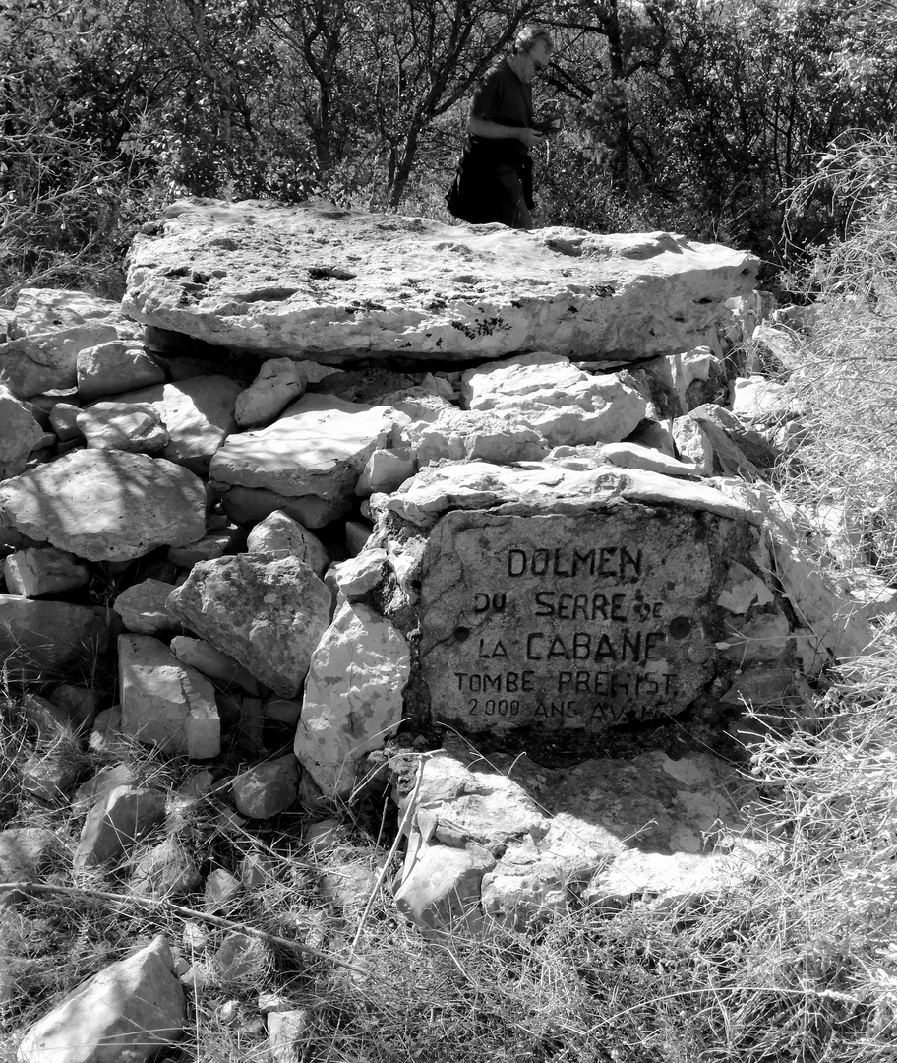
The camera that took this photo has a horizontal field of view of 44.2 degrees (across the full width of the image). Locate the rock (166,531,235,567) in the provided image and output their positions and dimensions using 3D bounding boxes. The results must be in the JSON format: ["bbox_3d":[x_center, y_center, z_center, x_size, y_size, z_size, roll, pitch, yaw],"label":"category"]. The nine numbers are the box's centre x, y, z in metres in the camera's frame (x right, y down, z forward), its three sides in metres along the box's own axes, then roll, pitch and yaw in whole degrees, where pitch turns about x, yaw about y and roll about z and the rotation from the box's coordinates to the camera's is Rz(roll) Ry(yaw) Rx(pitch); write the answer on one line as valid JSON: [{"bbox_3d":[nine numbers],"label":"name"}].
[{"bbox_3d":[-0.685,0.048,3.050,0.190,0.080,0.160,-5,20,-13],"label":"rock"}]

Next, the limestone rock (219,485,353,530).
[{"bbox_3d":[-0.468,-0.071,3.200,0.376,0.120,0.270,0,20,0],"label":"limestone rock"}]

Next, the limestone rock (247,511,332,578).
[{"bbox_3d":[-0.421,0.047,2.920,0.225,0.190,0.190,0,20,0],"label":"limestone rock"}]

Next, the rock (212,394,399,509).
[{"bbox_3d":[-0.431,-0.267,3.400,0.520,0.200,0.430,1,20,2],"label":"rock"}]

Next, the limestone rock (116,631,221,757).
[{"bbox_3d":[-0.708,0.417,2.820,0.245,0.277,0.200,-5,21,-13],"label":"limestone rock"}]

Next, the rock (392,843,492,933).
[{"bbox_3d":[-0.008,0.777,2.420,0.200,0.170,0.180,-7,22,-19],"label":"rock"}]

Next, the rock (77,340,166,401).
[{"bbox_3d":[-1.021,-0.504,3.450,0.265,0.165,0.190,-10,22,-12],"label":"rock"}]

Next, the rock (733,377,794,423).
[{"bbox_3d":[1.071,-0.449,3.750,0.210,0.140,0.200,6,20,15],"label":"rock"}]

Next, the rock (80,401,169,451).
[{"bbox_3d":[-1.047,-0.336,3.550,0.280,0.130,0.200,4,31,-3],"label":"rock"}]

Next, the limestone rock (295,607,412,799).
[{"bbox_3d":[-0.248,0.432,2.830,0.270,0.460,0.200,10,12,3],"label":"limestone rock"}]

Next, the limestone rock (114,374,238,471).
[{"bbox_3d":[-0.815,-0.311,3.250,0.380,0.210,0.320,0,22,-11],"label":"limestone rock"}]

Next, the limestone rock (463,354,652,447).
[{"bbox_3d":[0.322,-0.430,3.550,0.580,0.220,0.400,0,20,1],"label":"limestone rock"}]

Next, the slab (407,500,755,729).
[{"bbox_3d":[0.339,0.232,2.930,0.846,0.583,0.150,0,15,0],"label":"slab"}]

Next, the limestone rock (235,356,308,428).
[{"bbox_3d":[-0.591,-0.469,3.700,0.260,0.140,0.160,-38,24,20],"label":"limestone rock"}]

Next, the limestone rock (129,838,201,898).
[{"bbox_3d":[-0.614,0.726,2.400,0.145,0.105,0.130,-6,20,-16],"label":"limestone rock"}]

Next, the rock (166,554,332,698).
[{"bbox_3d":[-0.545,0.261,3.050,0.400,0.320,0.260,9,21,-4],"label":"rock"}]

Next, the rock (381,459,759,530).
[{"bbox_3d":[0.316,-0.101,2.930,0.990,0.143,0.270,0,20,0],"label":"rock"}]

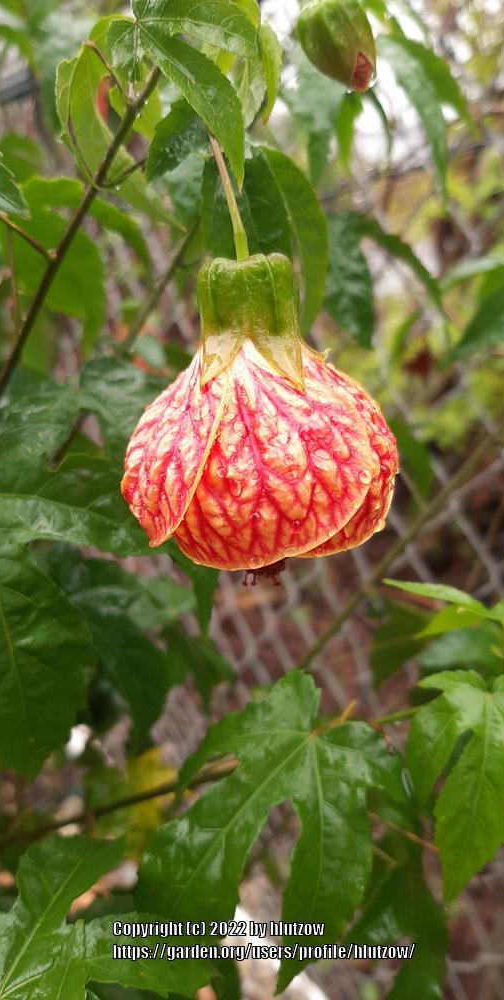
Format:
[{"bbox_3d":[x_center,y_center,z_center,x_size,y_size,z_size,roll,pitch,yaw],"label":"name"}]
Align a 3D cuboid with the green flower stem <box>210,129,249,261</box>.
[{"bbox_3d":[-0.005,-0.058,0.143,0.003,0.026,0.003,-13,-7,0],"label":"green flower stem"}]

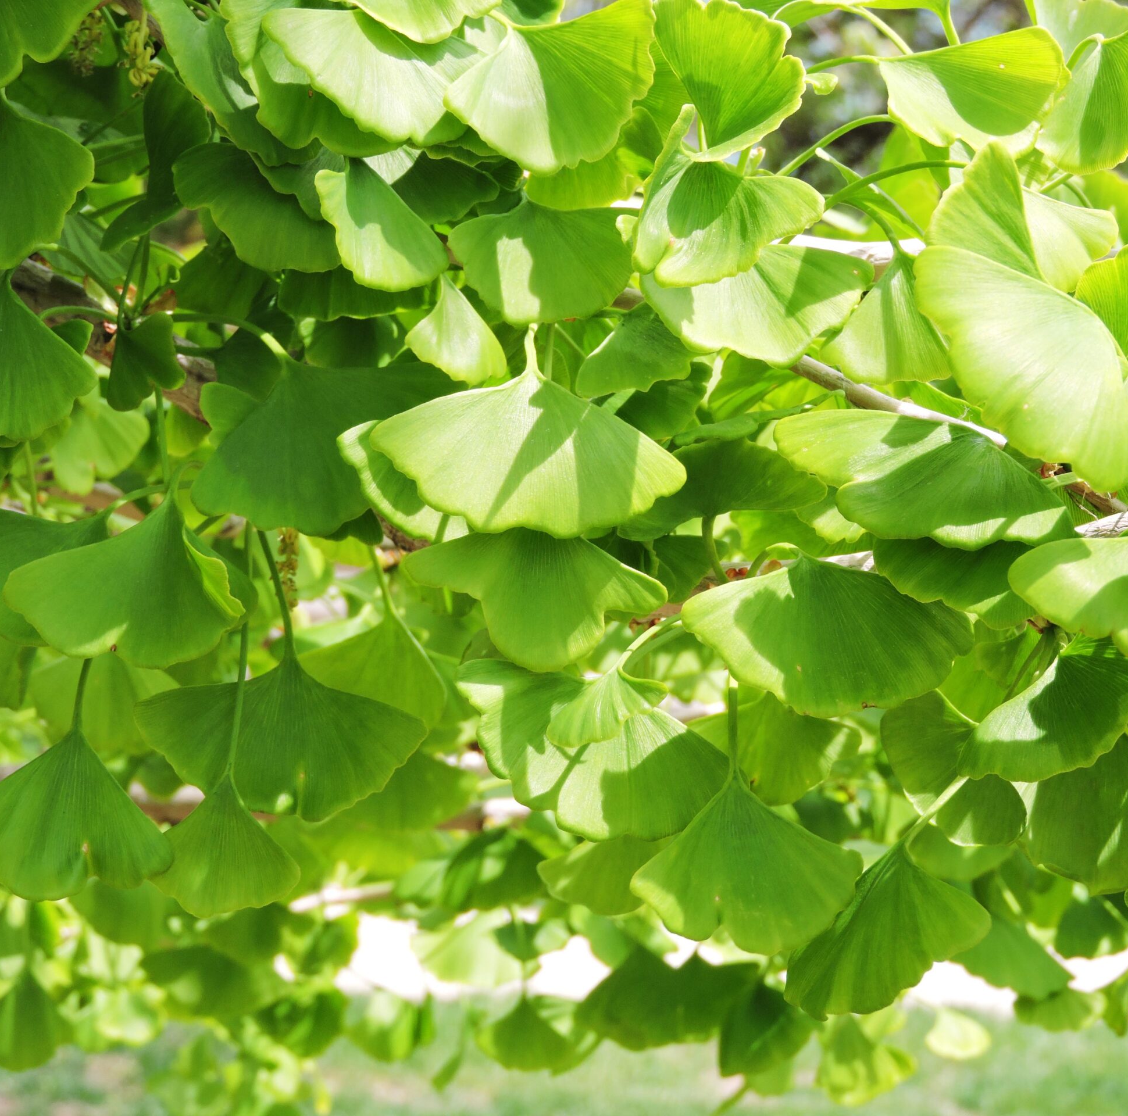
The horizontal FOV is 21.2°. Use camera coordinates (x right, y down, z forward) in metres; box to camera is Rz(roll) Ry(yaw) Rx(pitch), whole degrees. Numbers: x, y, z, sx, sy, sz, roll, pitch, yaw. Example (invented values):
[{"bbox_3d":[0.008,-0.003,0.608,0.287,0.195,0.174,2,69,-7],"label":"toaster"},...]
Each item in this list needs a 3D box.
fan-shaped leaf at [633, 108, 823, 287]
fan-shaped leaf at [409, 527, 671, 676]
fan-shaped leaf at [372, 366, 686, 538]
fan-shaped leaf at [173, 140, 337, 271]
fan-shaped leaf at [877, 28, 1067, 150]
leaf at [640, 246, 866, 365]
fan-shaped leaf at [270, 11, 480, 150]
[{"bbox_3d":[0.040,-0.087,0.730,0.045,0.038,0.030,8,-20,5],"label":"fan-shaped leaf"},{"bbox_3d":[-0.007,0.008,0.745,0.066,0.040,0.020,6,-25,0],"label":"fan-shaped leaf"},{"bbox_3d":[-0.009,-0.026,0.730,0.076,0.041,0.020,1,-32,0],"label":"fan-shaped leaf"},{"bbox_3d":[-0.076,-0.090,0.781,0.054,0.034,0.017,15,-30,0],"label":"fan-shaped leaf"},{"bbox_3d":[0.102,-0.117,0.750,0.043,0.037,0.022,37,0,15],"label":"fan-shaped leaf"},{"bbox_3d":[0.050,-0.065,0.770,0.057,0.033,0.018,3,-38,0],"label":"leaf"},{"bbox_3d":[-0.048,-0.120,0.750,0.056,0.018,0.031,27,48,0],"label":"fan-shaped leaf"}]

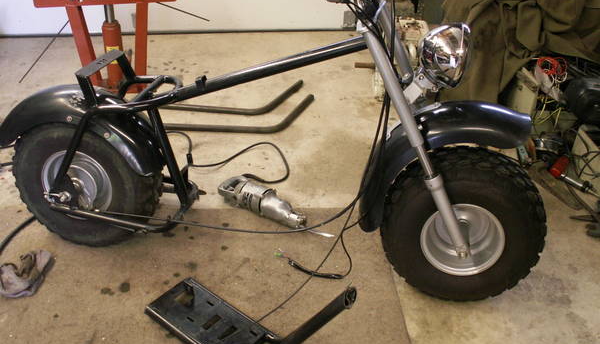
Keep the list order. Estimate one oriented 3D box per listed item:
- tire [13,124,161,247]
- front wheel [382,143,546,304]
[{"bbox_3d":[-0.662,0.012,1.912,0.468,0.468,0.176,9,27,10],"label":"tire"},{"bbox_3d":[0.471,0.157,1.766,0.468,0.468,0.176,8,27,9],"label":"front wheel"}]

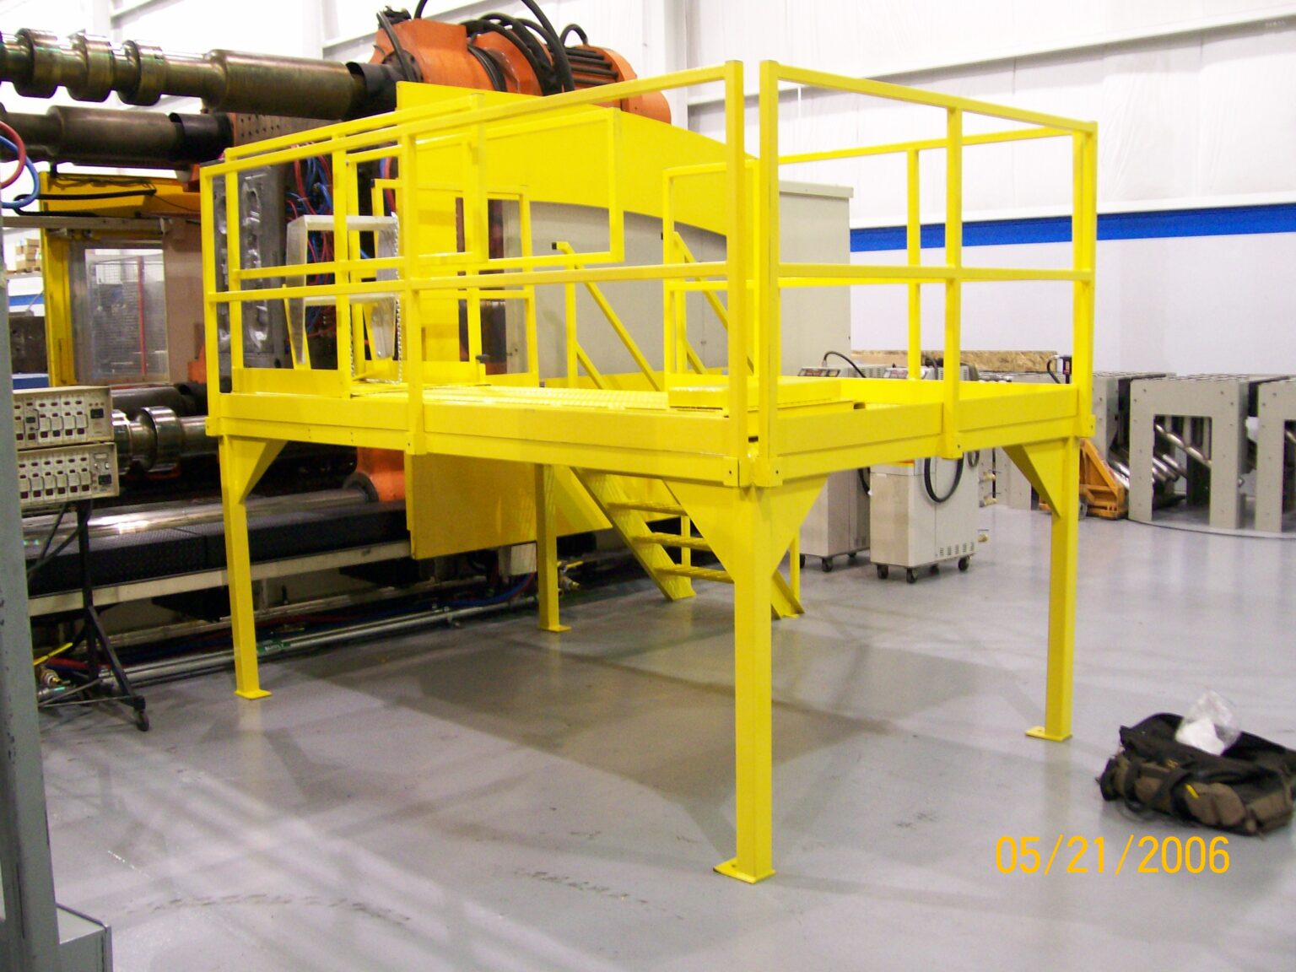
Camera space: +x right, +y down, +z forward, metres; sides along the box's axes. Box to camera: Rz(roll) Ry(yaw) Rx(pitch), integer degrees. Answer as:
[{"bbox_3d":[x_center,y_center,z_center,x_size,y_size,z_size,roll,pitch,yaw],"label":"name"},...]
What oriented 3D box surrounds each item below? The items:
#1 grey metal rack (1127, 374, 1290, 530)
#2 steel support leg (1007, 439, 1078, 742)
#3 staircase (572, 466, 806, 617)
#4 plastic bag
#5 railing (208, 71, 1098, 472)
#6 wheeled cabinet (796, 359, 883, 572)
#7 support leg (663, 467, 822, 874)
[{"bbox_3d":[4.324,-0.288,10.461,0.860,1.100,0.880,-8,10,-44],"label":"grey metal rack"},{"bbox_3d":[1.382,0.396,5.142,0.430,1.165,0.350,-8,10,-44],"label":"steel support leg"},{"bbox_3d":[0.220,0.105,7.359,1.030,1.250,0.860,-8,10,-44],"label":"staircase"},{"bbox_3d":[1.833,0.764,4.412,0.160,0.205,0.180,-8,10,-44],"label":"plastic bag"},{"bbox_3d":[-0.131,-0.787,5.464,1.960,1.190,3.150,-8,10,-44],"label":"railing"},{"bbox_3d":[1.312,-0.143,8.959,0.720,1.320,0.300,-8,10,-44],"label":"wheeled cabinet"},{"bbox_3d":[0.296,0.544,4.082,0.360,1.165,0.360,-8,10,-44],"label":"support leg"}]

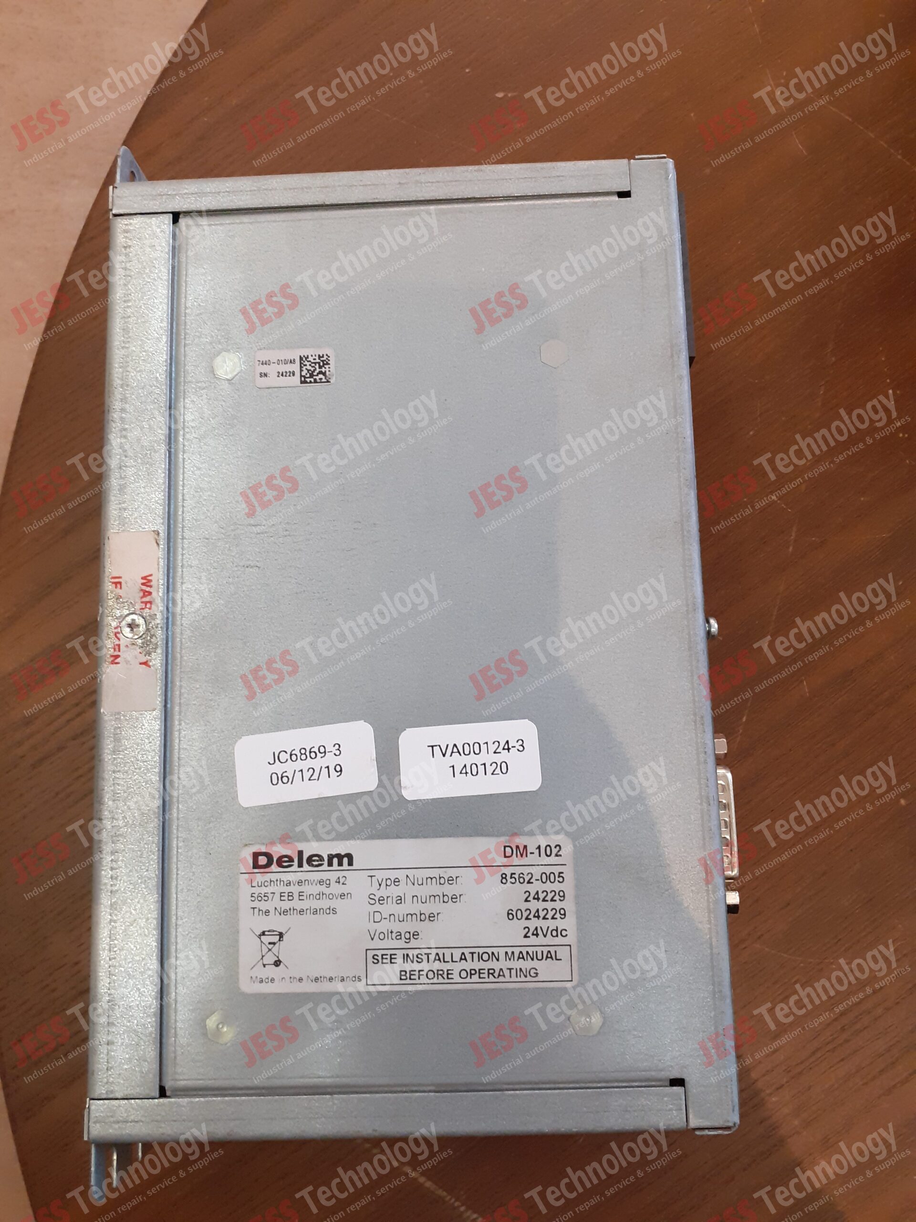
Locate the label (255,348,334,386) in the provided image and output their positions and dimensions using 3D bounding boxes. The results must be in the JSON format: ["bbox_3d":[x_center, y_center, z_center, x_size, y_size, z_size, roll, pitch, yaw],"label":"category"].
[{"bbox_3d":[-0.037,-0.055,0.215,0.018,0.001,0.009,-2,82,1],"label":"label"}]

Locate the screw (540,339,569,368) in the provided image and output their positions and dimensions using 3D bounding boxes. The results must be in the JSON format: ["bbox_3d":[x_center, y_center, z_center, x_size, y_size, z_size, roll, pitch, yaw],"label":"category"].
[{"bbox_3d":[0.022,-0.058,0.217,0.006,0.003,0.007,-2,81,2],"label":"screw"}]

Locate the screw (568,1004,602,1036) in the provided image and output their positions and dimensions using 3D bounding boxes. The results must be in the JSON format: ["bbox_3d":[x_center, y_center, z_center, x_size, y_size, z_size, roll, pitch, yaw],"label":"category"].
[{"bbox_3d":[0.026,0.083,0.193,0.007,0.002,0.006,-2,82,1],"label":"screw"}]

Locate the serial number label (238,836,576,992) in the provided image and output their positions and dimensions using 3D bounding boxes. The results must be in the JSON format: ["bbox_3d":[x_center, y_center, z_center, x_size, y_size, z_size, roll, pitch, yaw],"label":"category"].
[{"bbox_3d":[-0.011,0.063,0.197,0.070,0.001,0.030,-2,82,2],"label":"serial number label"}]

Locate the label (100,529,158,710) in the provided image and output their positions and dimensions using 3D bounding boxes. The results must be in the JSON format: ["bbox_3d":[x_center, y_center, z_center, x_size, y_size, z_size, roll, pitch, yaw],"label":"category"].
[{"bbox_3d":[-0.071,0.002,0.208,0.012,0.001,0.040,-2,82,1],"label":"label"}]

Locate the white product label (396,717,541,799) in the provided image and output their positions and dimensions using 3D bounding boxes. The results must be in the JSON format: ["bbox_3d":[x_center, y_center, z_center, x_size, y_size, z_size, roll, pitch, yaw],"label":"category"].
[{"bbox_3d":[0.003,0.031,0.201,0.029,0.001,0.015,-6,82,1],"label":"white product label"}]

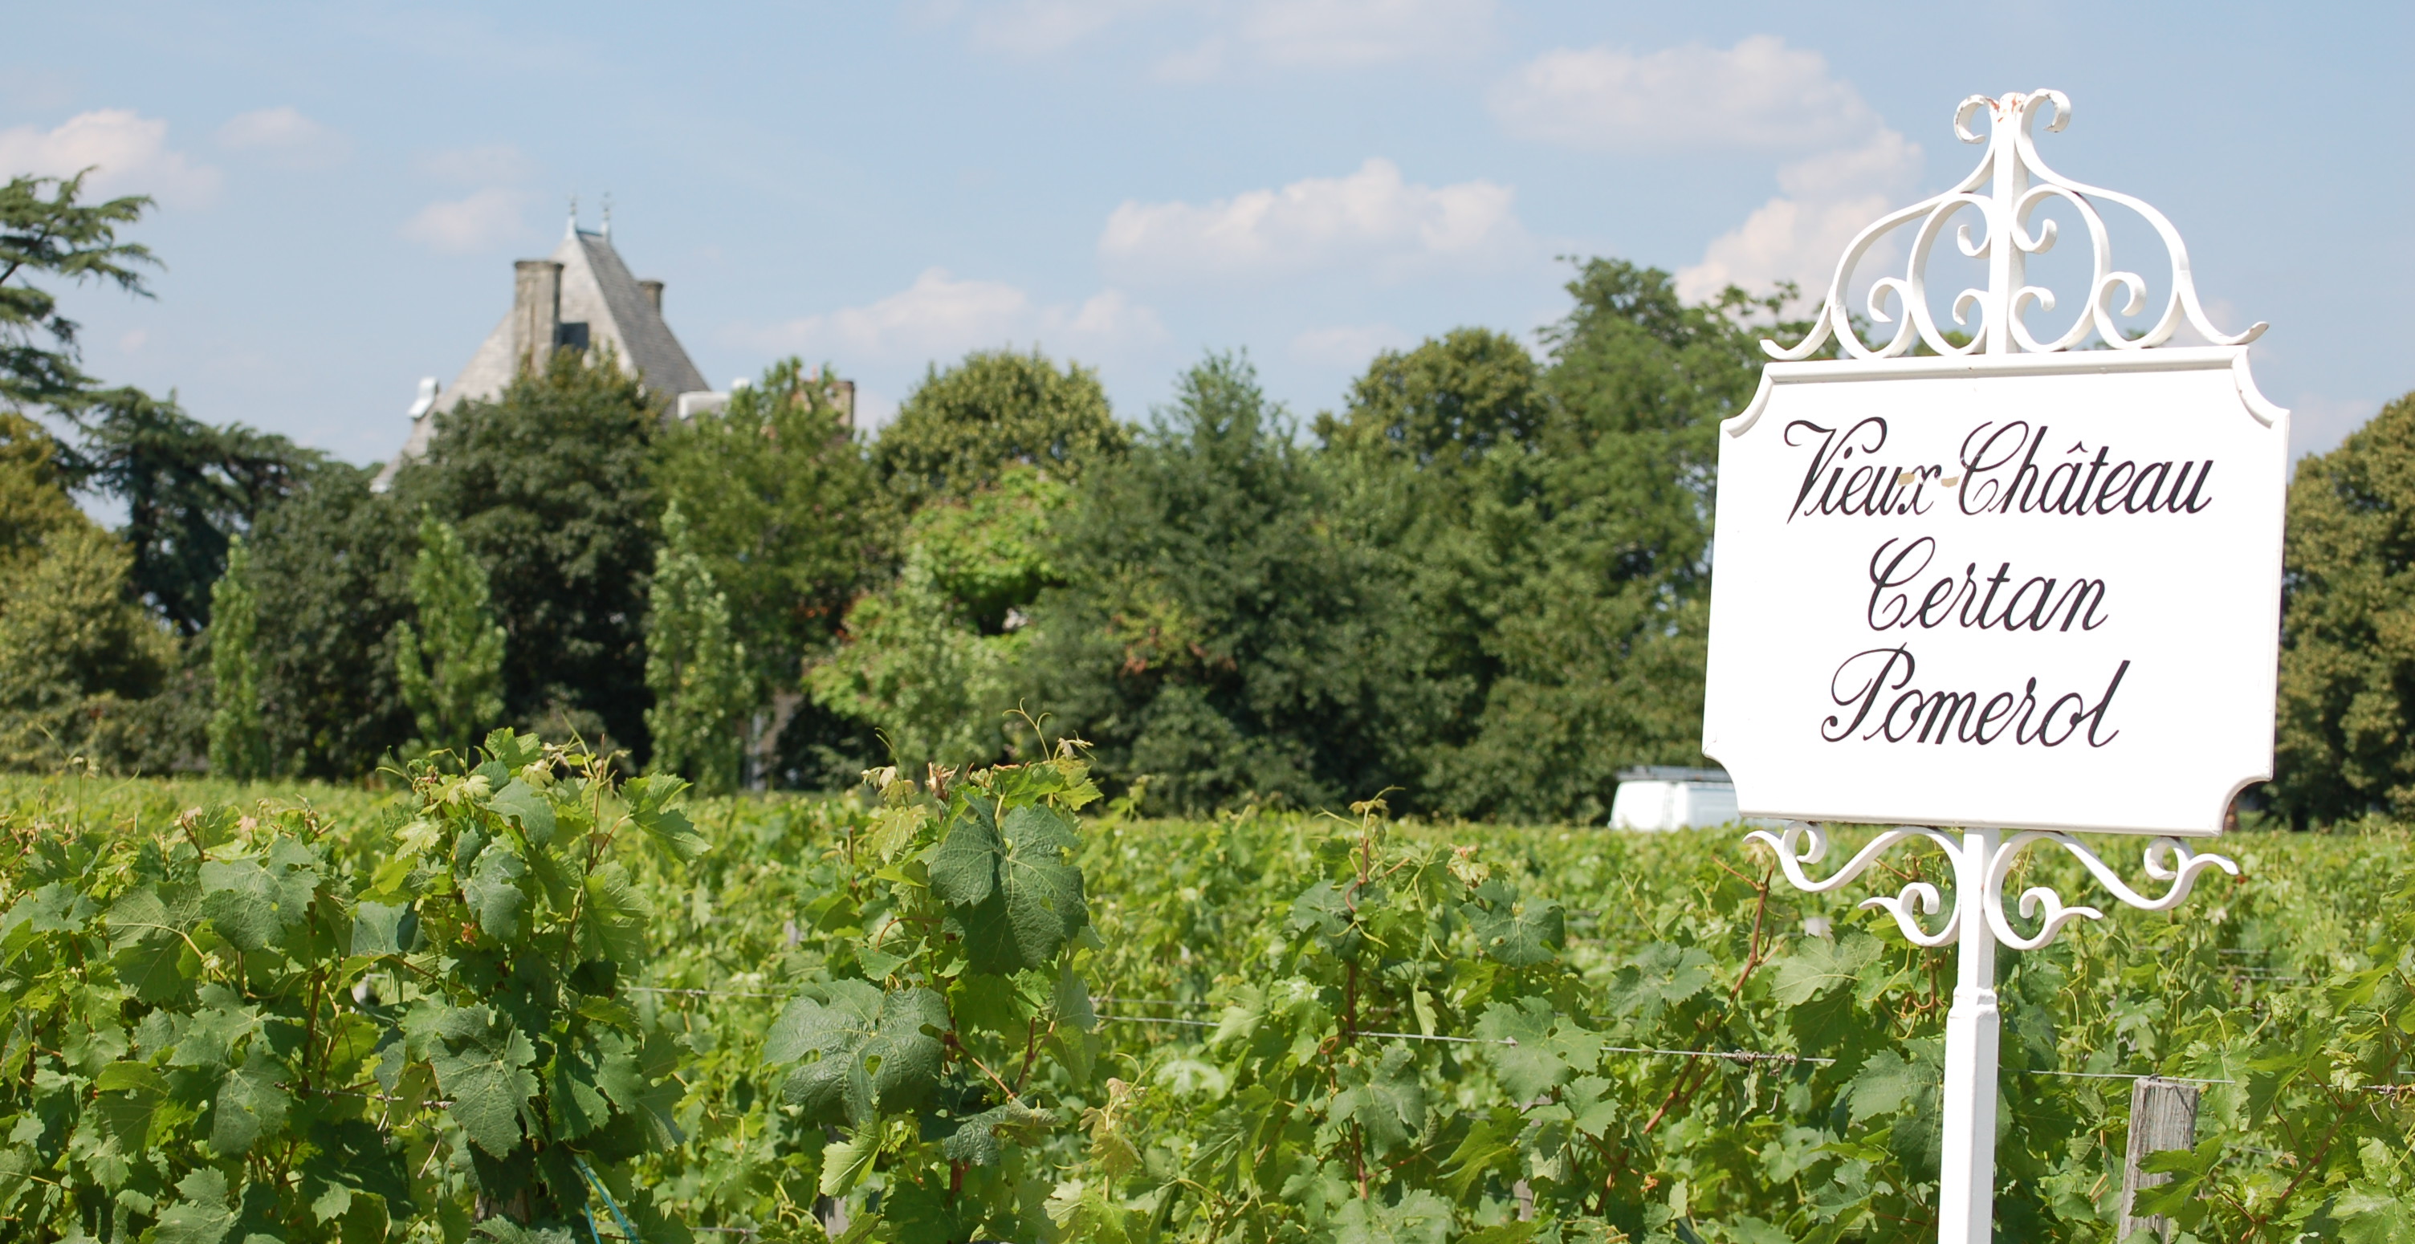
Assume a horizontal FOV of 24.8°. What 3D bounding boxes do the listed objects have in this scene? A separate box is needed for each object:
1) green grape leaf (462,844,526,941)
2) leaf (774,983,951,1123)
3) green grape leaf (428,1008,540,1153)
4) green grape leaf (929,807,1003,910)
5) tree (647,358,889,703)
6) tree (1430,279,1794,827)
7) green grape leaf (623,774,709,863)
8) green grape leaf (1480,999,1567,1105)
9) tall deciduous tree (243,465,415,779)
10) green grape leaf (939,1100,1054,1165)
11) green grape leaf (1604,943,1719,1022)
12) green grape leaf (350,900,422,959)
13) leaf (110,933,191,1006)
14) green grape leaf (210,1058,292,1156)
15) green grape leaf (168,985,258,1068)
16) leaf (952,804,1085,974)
[{"bbox_3d":[-0.681,0.258,5.250,0.061,0.095,0.035,2,-14,-14],"label":"green grape leaf"},{"bbox_3d":[-0.314,0.389,4.950,0.158,0.129,0.060,2,-2,-4],"label":"leaf"},{"bbox_3d":[-0.693,0.439,5.250,0.108,0.146,0.045,2,-2,-8],"label":"green grape leaf"},{"bbox_3d":[-0.215,0.208,4.880,0.070,0.092,0.035,1,-10,17],"label":"green grape leaf"},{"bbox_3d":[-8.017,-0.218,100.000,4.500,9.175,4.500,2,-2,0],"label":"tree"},{"bbox_3d":[7.519,-0.942,98.000,7.065,10.967,7.000,2,-2,0],"label":"tree"},{"bbox_3d":[-0.512,0.186,5.200,0.080,0.086,0.050,2,-2,-6],"label":"green grape leaf"},{"bbox_3d":[0.368,0.499,6.400,0.112,0.122,0.040,1,-20,13],"label":"green grape leaf"},{"bbox_3d":[-16.424,0.672,103.000,3.607,7.213,4.200,2,-2,0],"label":"tall deciduous tree"},{"bbox_3d":[-0.190,0.460,4.950,0.104,0.075,0.060,1,-37,15],"label":"green grape leaf"},{"bbox_3d":[0.524,0.416,6.350,0.130,0.100,0.050,1,-27,10],"label":"green grape leaf"},{"bbox_3d":[-0.837,0.313,5.600,0.078,0.075,0.035,1,-23,19],"label":"green grape leaf"},{"bbox_3d":[-1.077,0.353,5.600,0.083,0.079,0.050,2,-2,-11],"label":"leaf"},{"bbox_3d":[-0.935,0.473,5.380,0.082,0.102,0.045,2,-16,6],"label":"green grape leaf"},{"bbox_3d":[-0.978,0.398,5.400,0.089,0.089,0.045,2,-24,6],"label":"green grape leaf"},{"bbox_3d":[-0.169,0.240,4.920,0.120,0.152,0.045,2,-11,-5],"label":"leaf"}]

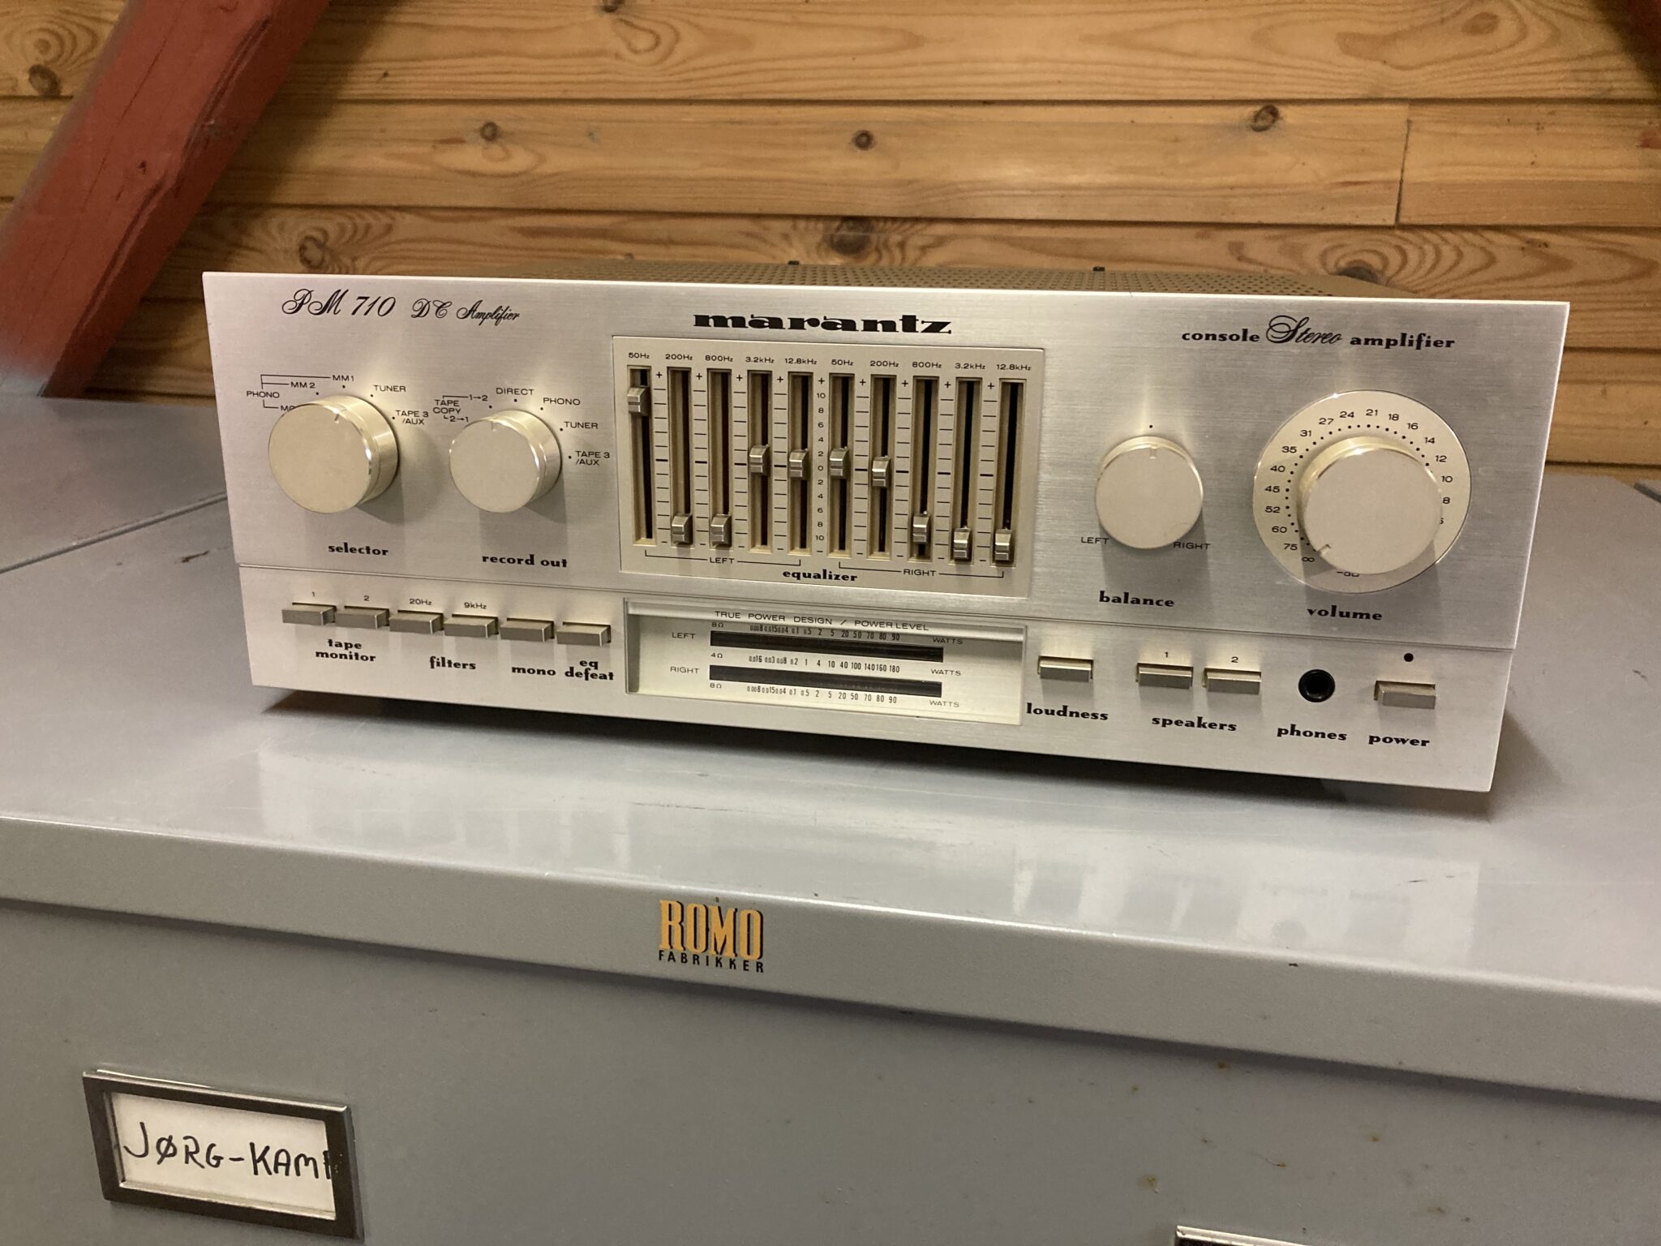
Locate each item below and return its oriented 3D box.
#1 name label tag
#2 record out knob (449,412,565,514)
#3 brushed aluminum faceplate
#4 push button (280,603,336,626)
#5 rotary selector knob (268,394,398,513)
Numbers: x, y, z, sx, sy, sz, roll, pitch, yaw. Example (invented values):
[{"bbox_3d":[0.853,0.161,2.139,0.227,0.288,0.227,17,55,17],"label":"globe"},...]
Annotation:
[{"bbox_3d":[-0.196,0.173,0.436,0.094,0.048,0.005,4,17,11],"label":"name label tag"},{"bbox_3d":[-0.104,-0.052,0.431,0.031,0.031,0.019,4,17,11],"label":"record out knob"},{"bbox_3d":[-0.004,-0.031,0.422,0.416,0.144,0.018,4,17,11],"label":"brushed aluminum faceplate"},{"bbox_3d":[-0.181,-0.002,0.468,0.015,0.005,0.007,4,17,11],"label":"push button"},{"bbox_3d":[-0.164,-0.055,0.443,0.037,0.037,0.018,4,17,11],"label":"rotary selector knob"}]

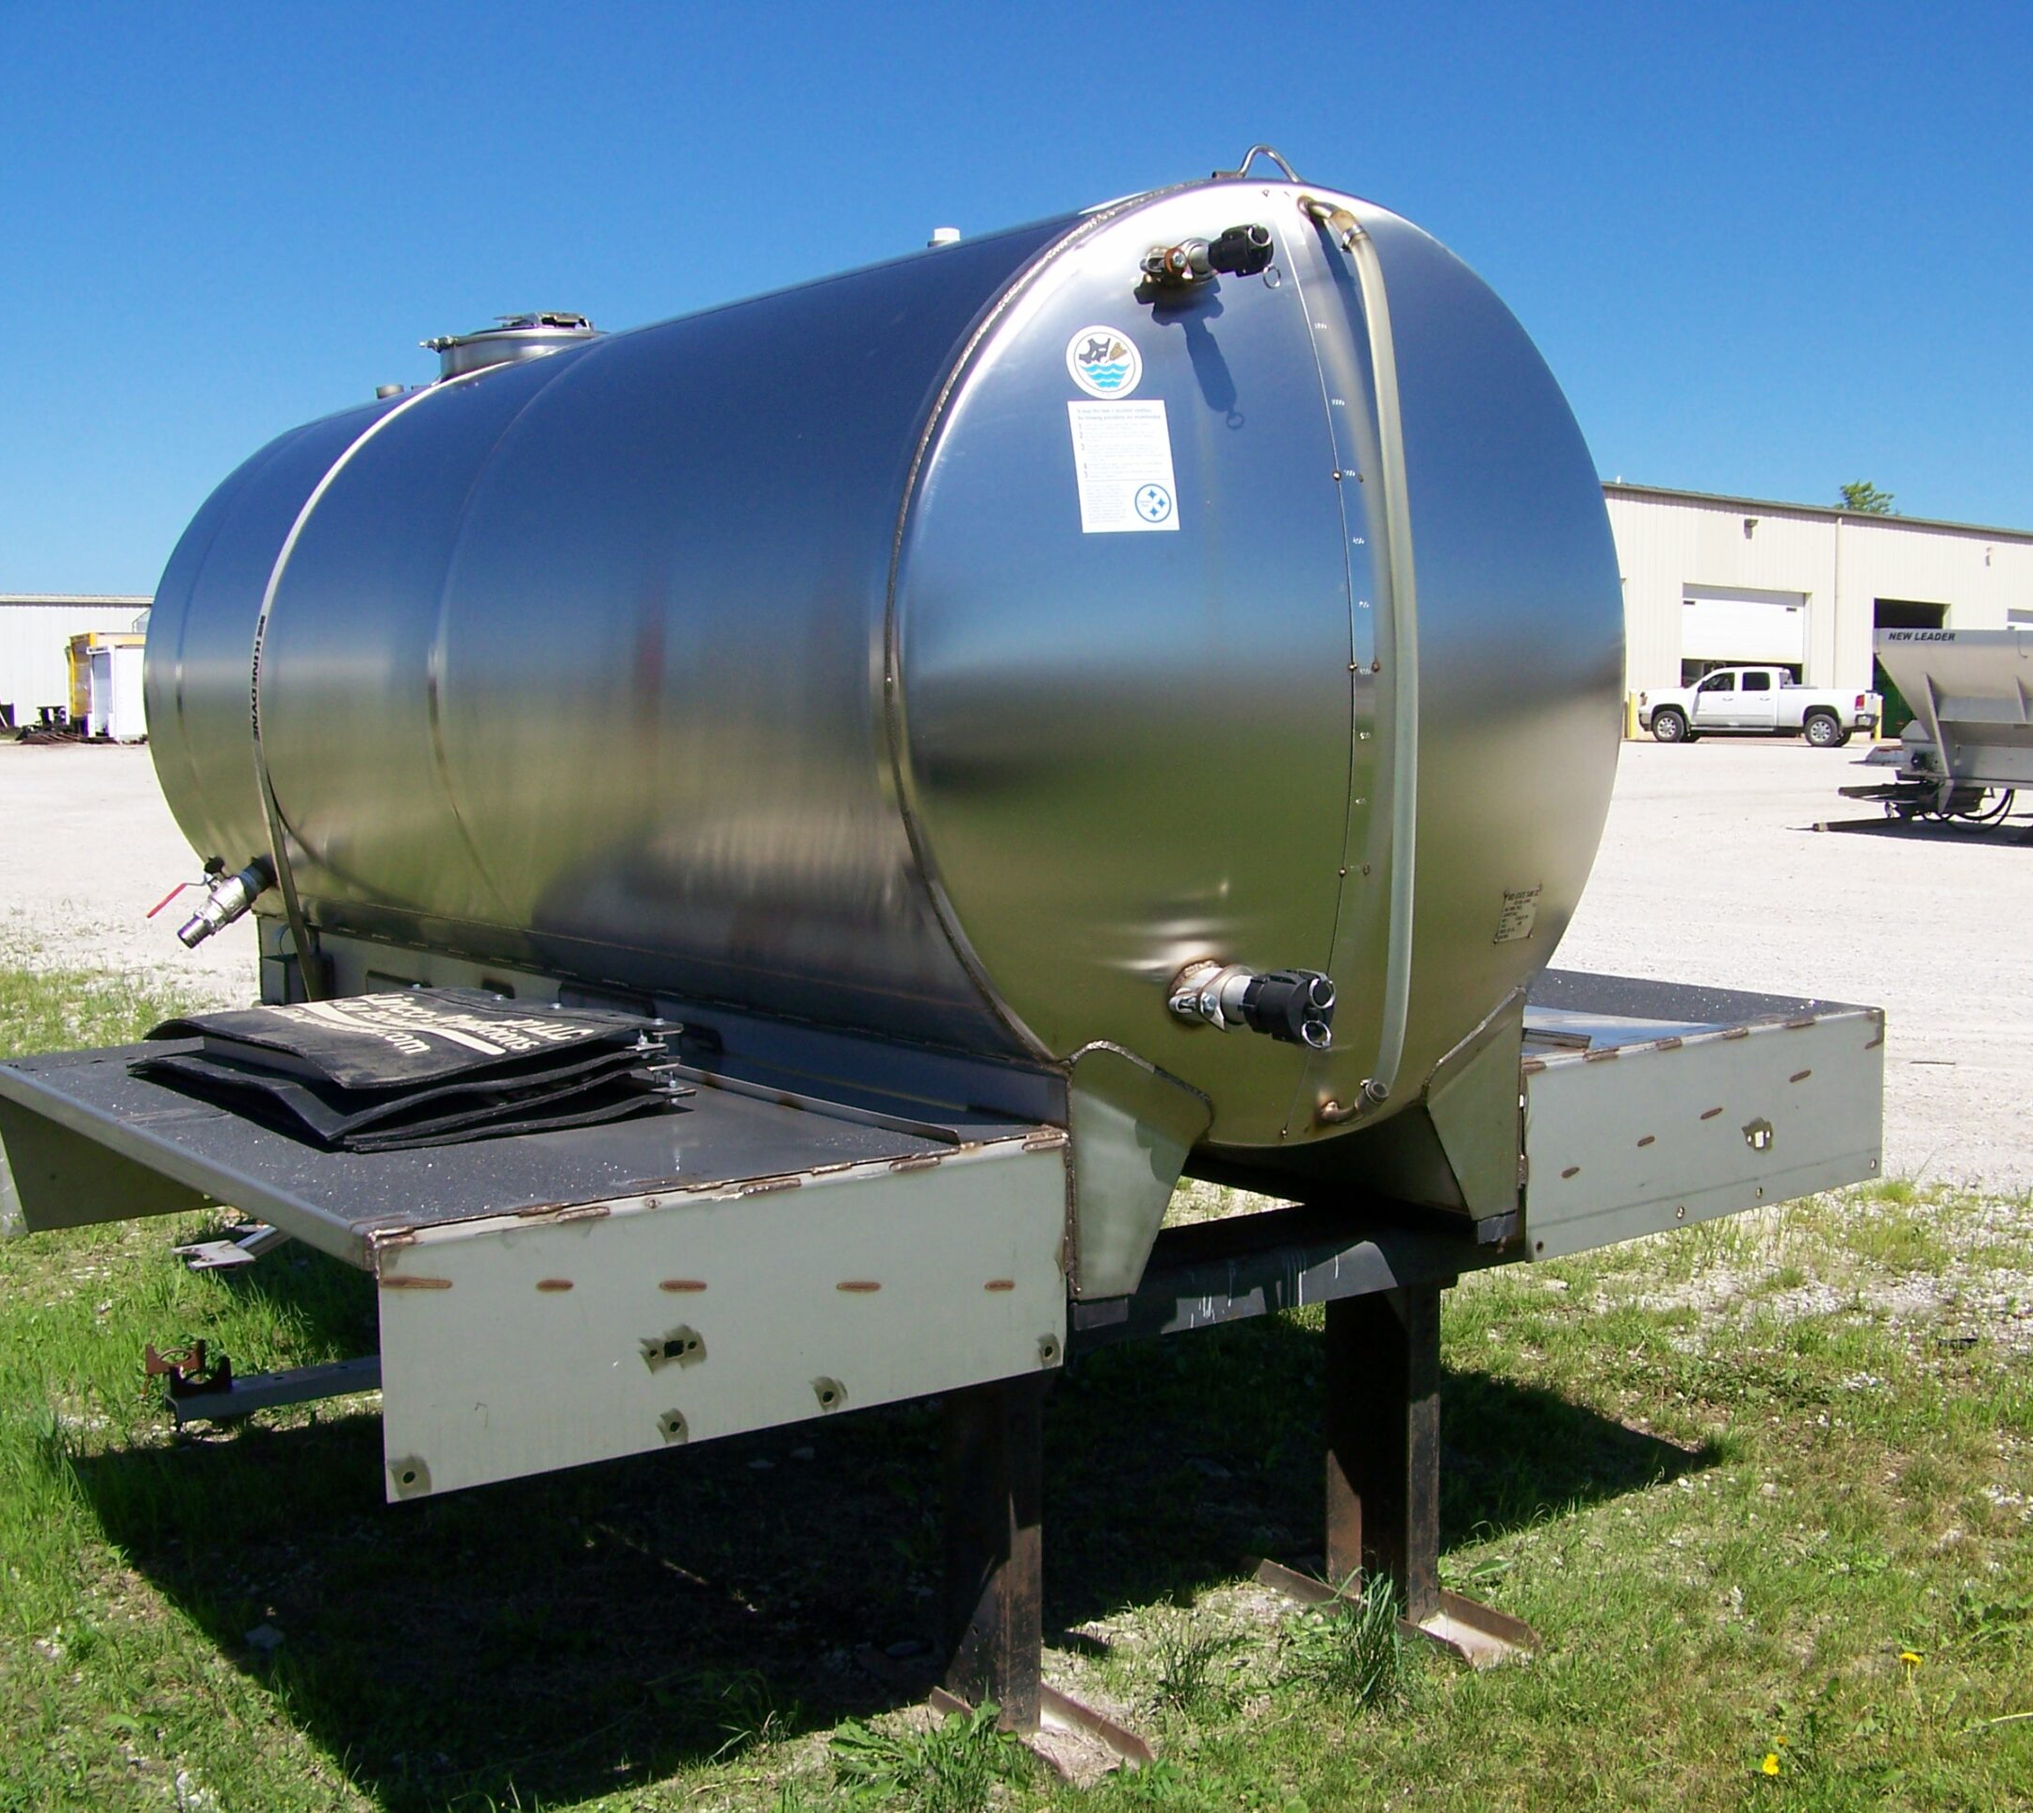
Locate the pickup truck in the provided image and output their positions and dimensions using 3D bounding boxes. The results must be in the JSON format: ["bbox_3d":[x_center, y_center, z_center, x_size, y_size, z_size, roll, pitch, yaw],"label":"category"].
[{"bbox_3d":[19.279,-5.222,63.591,6.050,1.970,2.030,2,6,28],"label":"pickup truck"}]

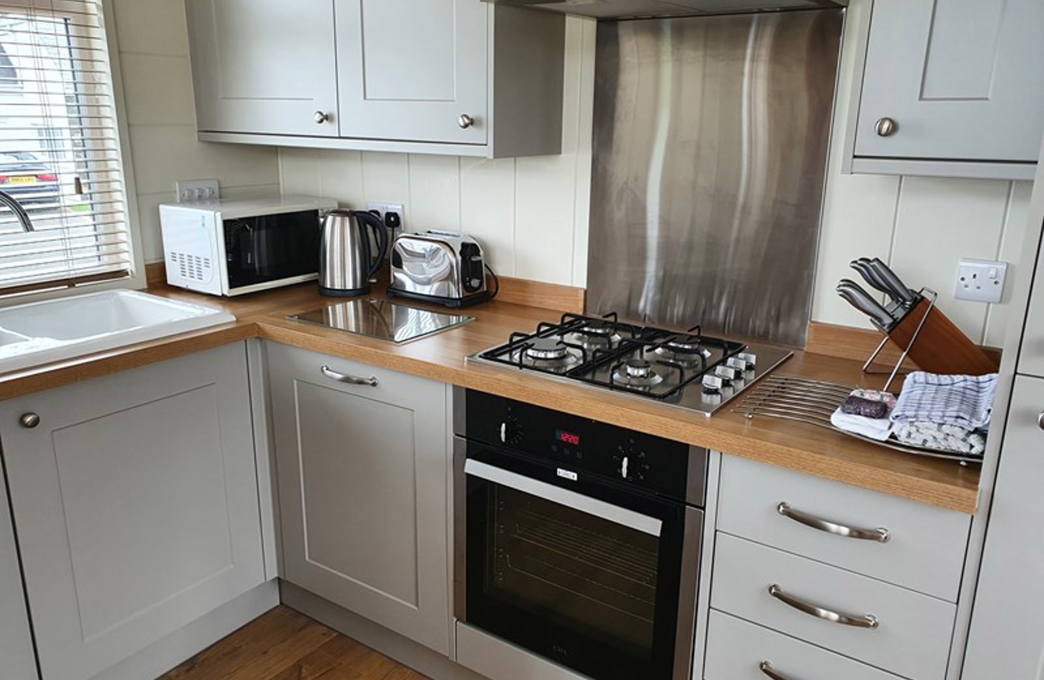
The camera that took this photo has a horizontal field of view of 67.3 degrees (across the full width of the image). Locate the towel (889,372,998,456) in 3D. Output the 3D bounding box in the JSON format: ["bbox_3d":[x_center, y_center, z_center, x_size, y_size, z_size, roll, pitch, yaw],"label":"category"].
[{"bbox_3d":[0.733,0.119,1.350,0.143,0.055,0.265,11,18,33],"label":"towel"}]

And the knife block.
[{"bbox_3d":[0.863,-0.001,1.596,0.267,0.195,0.112,3,15,7],"label":"knife block"}]

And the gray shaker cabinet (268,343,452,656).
[{"bbox_3d":[-0.261,0.326,2.214,0.607,0.711,0.580,11,18,33],"label":"gray shaker cabinet"}]

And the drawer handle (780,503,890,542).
[{"bbox_3d":[0.506,0.300,1.283,0.180,0.020,0.035,11,18,33],"label":"drawer handle"}]

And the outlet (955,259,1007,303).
[{"bbox_3d":[0.954,-0.122,1.628,0.086,0.086,0.012,11,18,33],"label":"outlet"}]

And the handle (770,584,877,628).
[{"bbox_3d":[0.504,0.453,1.325,0.180,0.020,0.035,11,18,33],"label":"handle"}]

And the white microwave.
[{"bbox_3d":[-0.862,-0.314,2.546,0.320,0.257,0.448,12,19,35],"label":"white microwave"}]

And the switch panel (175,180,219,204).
[{"bbox_3d":[-1.047,-0.474,2.551,0.011,0.086,0.147,11,18,33],"label":"switch panel"}]

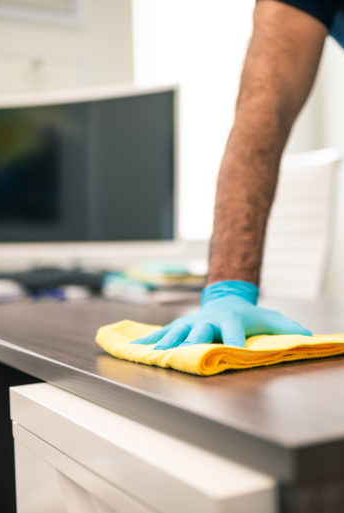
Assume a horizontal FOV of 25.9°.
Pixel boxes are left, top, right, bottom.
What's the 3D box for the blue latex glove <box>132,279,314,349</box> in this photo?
[{"bbox_3d":[0.071,0.069,0.916,0.204,0.066,0.166,-1,2,18],"label":"blue latex glove"}]

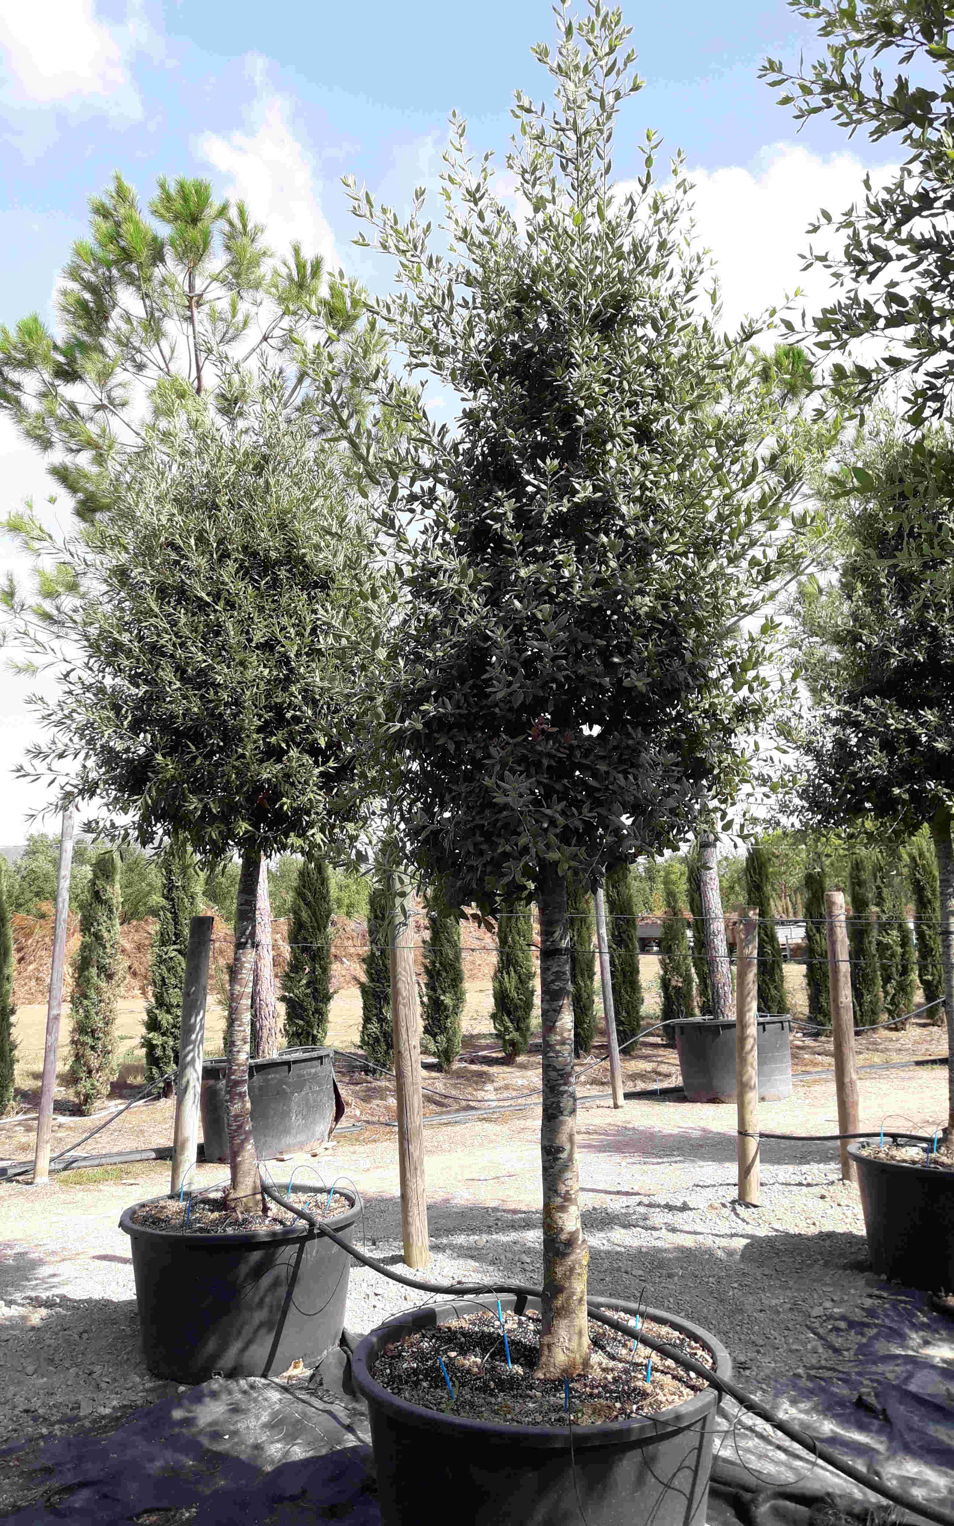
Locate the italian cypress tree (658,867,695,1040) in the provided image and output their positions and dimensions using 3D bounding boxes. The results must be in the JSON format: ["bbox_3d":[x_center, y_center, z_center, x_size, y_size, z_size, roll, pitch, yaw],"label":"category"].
[{"bbox_3d":[2.306,2.209,14.342,0.416,2.015,0.416,-1,-7,9],"label":"italian cypress tree"}]

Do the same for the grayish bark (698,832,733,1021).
[{"bbox_3d":[1.998,1.330,10.415,0.161,1.667,0.161,-4,-7,11],"label":"grayish bark"}]

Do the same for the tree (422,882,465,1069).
[{"bbox_3d":[-0.347,2.017,12.398,0.436,2.085,0.436,-1,-7,0],"label":"tree"}]

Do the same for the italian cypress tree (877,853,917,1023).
[{"bbox_3d":[5.550,2.298,16.301,0.535,2.309,0.535,-2,-7,18],"label":"italian cypress tree"}]

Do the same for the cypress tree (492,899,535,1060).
[{"bbox_3d":[0.365,2.099,13.017,0.458,2.055,0.458,-1,-7,0],"label":"cypress tree"}]

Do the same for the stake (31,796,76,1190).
[{"bbox_3d":[-2.484,1.342,7.295,0.083,2.221,0.083,2,-7,0],"label":"stake"}]

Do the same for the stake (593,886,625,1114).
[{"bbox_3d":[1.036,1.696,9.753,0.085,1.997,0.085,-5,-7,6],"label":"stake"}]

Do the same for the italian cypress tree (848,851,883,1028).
[{"bbox_3d":[4.976,2.306,15.995,0.461,2.250,0.461,-1,-7,0],"label":"italian cypress tree"}]

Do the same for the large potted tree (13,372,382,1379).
[{"bbox_3d":[-1.050,0.269,4.624,1.415,3.644,1.415,-1,-7,0],"label":"large potted tree"}]

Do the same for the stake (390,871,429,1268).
[{"bbox_3d":[-0.306,1.347,5.497,0.106,1.717,0.106,-2,-6,-3],"label":"stake"}]

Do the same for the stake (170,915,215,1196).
[{"bbox_3d":[-1.369,1.507,5.948,0.108,1.527,0.108,2,-7,0],"label":"stake"}]

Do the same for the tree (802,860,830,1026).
[{"bbox_3d":[4.262,2.267,15.349,0.400,2.143,0.400,-1,-7,15],"label":"tree"}]

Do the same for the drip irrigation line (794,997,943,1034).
[{"bbox_3d":[3.691,2.339,11.405,0.040,0.208,2.970,-6,-9,44],"label":"drip irrigation line"}]

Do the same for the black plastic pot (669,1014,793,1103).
[{"bbox_3d":[2.136,2.444,10.313,0.990,0.640,0.990,-1,-7,12],"label":"black plastic pot"}]

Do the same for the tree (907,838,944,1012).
[{"bbox_3d":[6.154,2.319,17.080,0.525,2.460,0.525,-1,-7,0],"label":"tree"}]

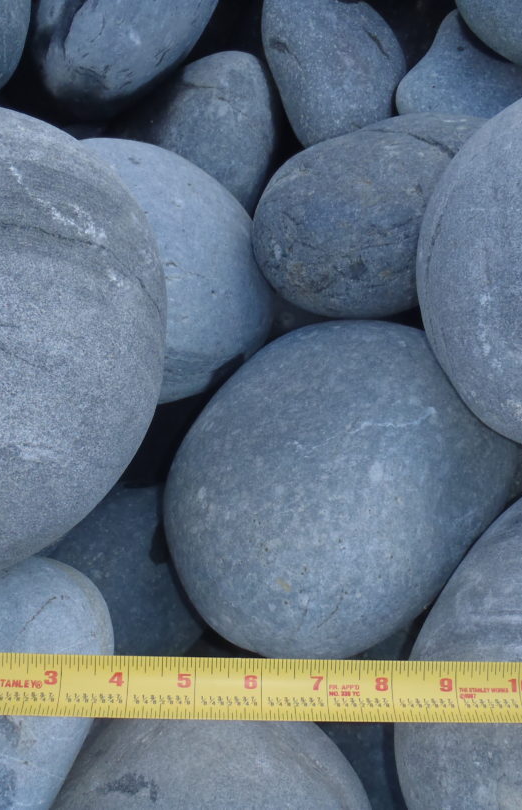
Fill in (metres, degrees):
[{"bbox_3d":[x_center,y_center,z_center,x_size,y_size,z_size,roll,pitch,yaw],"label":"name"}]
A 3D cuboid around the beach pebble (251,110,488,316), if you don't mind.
[{"bbox_3d":[0.072,-0.106,0.490,0.155,0.100,0.112,-16,67,-9],"label":"beach pebble"}]

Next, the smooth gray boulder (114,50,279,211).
[{"bbox_3d":[-0.043,-0.161,0.532,0.105,0.092,0.140,27,67,10],"label":"smooth gray boulder"}]

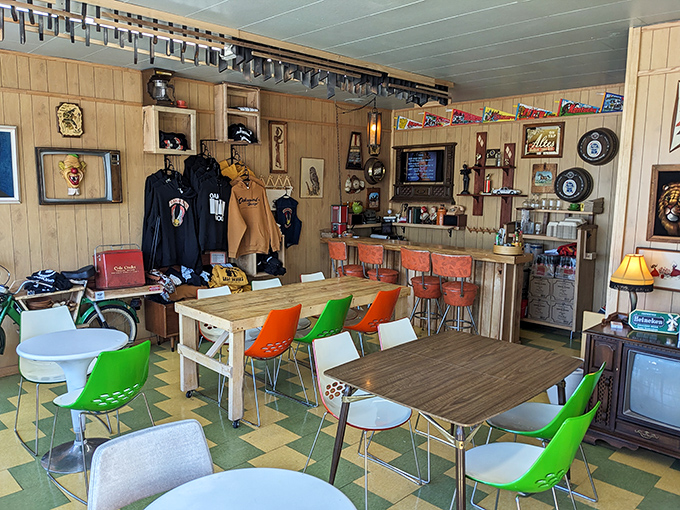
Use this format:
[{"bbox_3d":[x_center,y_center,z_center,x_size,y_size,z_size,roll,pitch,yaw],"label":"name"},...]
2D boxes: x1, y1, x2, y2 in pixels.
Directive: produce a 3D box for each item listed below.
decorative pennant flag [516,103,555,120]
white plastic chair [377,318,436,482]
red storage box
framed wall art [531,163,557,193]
[{"bbox_3d":[2.329,-1.712,6.279,0.020,0.208,0.525,-7,11,-44],"label":"decorative pennant flag"},{"bbox_3d":[0.496,0.857,3.322,0.550,0.810,0.470,8,10,44],"label":"white plastic chair"},{"bbox_3d":[-2.112,0.125,5.080,0.362,0.406,0.260,-7,1,-44],"label":"red storage box"},{"bbox_3d":[2.427,-0.901,6.276,0.030,0.337,0.285,-7,11,-44],"label":"framed wall art"}]

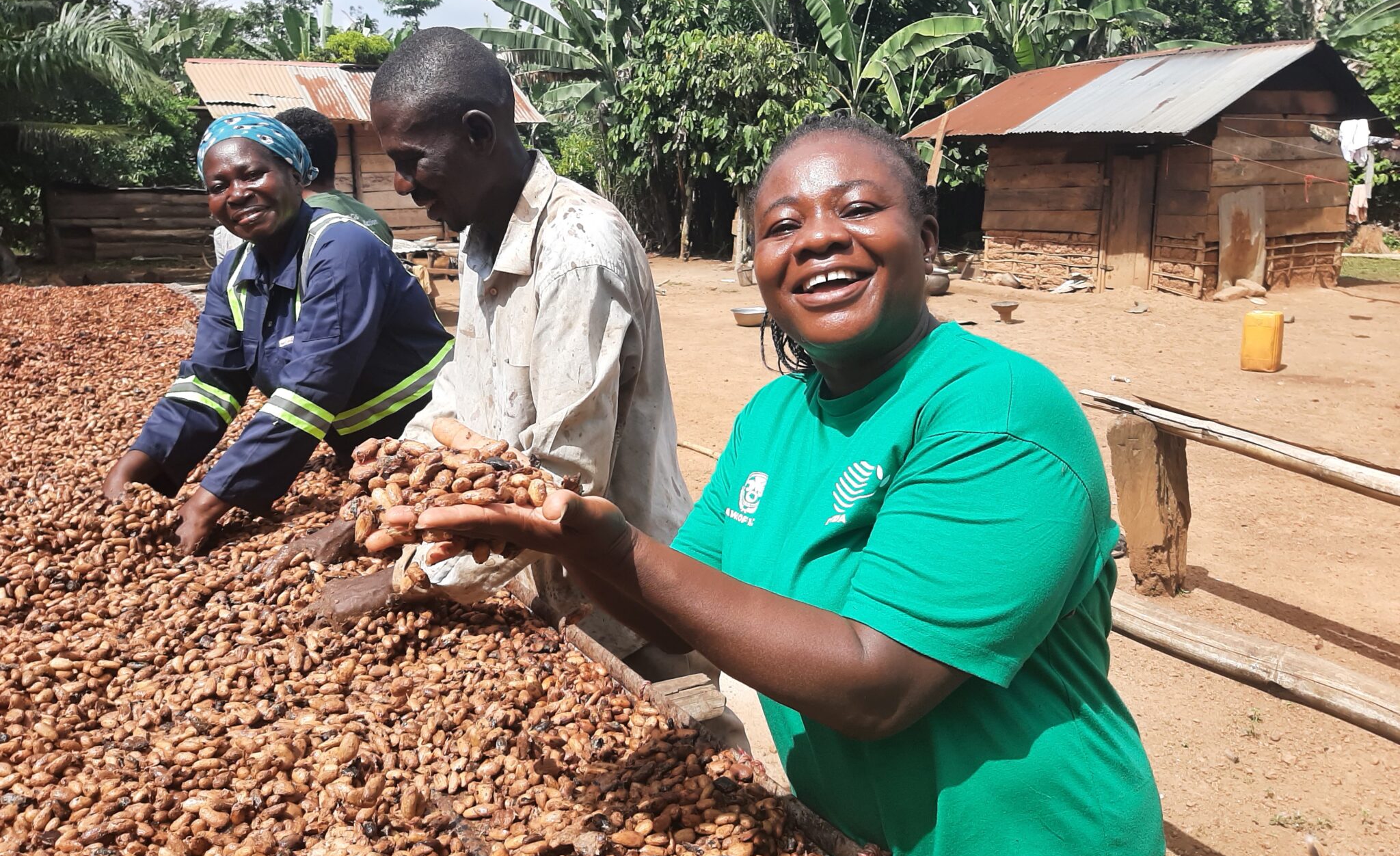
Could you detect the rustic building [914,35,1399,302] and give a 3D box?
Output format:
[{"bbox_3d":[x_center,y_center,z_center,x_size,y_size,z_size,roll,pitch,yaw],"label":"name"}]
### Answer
[{"bbox_3d":[5.908,-3.481,14.431,3.900,2.950,4.750,-9,14,-28],"label":"rustic building"}]

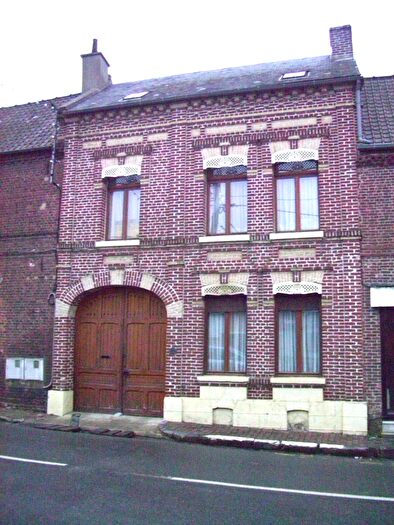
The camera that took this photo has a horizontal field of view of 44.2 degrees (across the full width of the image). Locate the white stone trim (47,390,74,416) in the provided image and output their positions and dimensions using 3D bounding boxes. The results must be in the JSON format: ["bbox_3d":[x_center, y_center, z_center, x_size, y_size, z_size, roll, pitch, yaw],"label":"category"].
[{"bbox_3d":[-3.273,3.347,11.658,0.411,0.575,0.443,-2,-8,16],"label":"white stone trim"}]

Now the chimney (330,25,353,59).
[{"bbox_3d":[3.868,-5.691,13.019,0.528,0.949,0.665,-2,-8,16],"label":"chimney"}]

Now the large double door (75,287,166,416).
[{"bbox_3d":[-1.780,2.100,11.717,2.521,3.033,0.127,-2,-8,16],"label":"large double door"}]

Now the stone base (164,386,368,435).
[{"bbox_3d":[1.363,3.075,10.321,4.239,0.807,0.317,-2,-8,16],"label":"stone base"}]

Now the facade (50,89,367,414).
[{"bbox_3d":[-0.016,-0.388,11.158,7.153,6.963,0.433,-2,-8,16],"label":"facade"}]

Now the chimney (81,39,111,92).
[{"bbox_3d":[-3.074,-5.917,14.672,0.675,1.793,0.601,-2,-8,16],"label":"chimney"}]

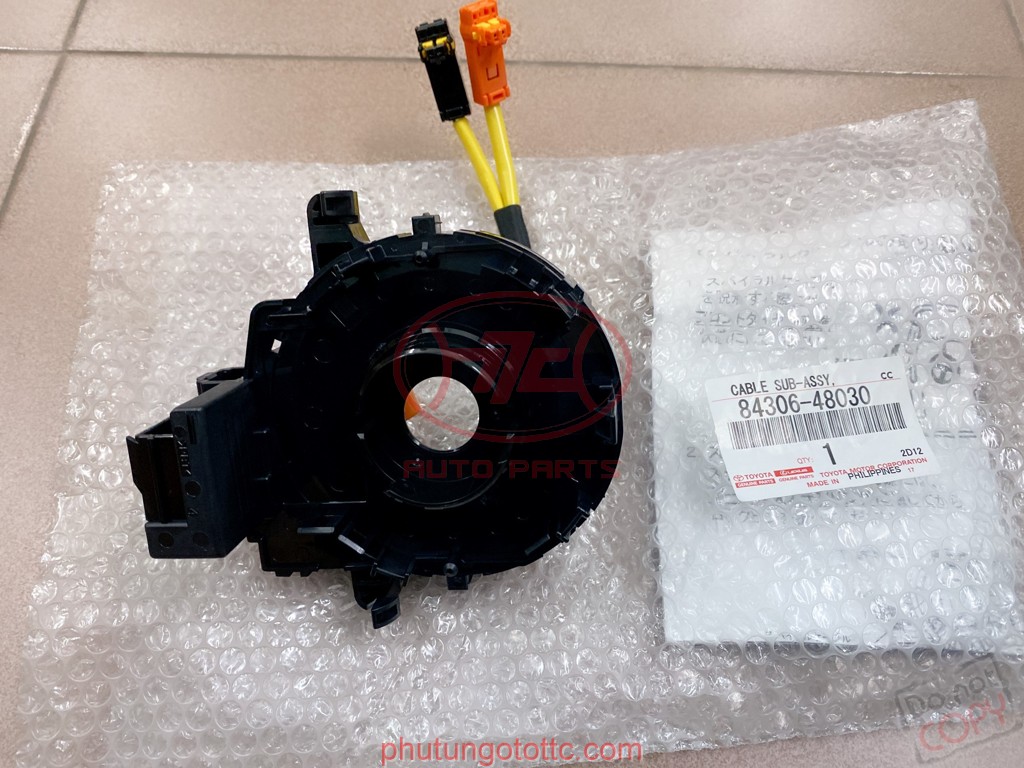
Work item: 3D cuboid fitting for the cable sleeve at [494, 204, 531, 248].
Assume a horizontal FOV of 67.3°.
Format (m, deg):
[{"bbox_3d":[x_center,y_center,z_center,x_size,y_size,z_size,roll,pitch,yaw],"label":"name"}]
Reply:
[{"bbox_3d":[0.001,-0.062,0.314,0.011,0.018,0.007,-21,24,4],"label":"cable sleeve"}]

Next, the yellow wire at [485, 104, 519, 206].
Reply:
[{"bbox_3d":[-0.004,-0.087,0.296,0.007,0.039,0.007,-10,36,2],"label":"yellow wire"}]

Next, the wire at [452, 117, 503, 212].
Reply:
[{"bbox_3d":[-0.012,-0.085,0.299,0.007,0.038,0.006,-21,32,4],"label":"wire"}]

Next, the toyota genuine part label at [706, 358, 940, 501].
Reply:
[{"bbox_3d":[0.121,0.016,0.300,0.081,0.002,0.051,-6,64,-4],"label":"toyota genuine part label"}]

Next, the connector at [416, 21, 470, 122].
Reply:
[{"bbox_3d":[-0.024,-0.113,0.280,0.011,0.034,0.011,-18,43,2],"label":"connector"}]

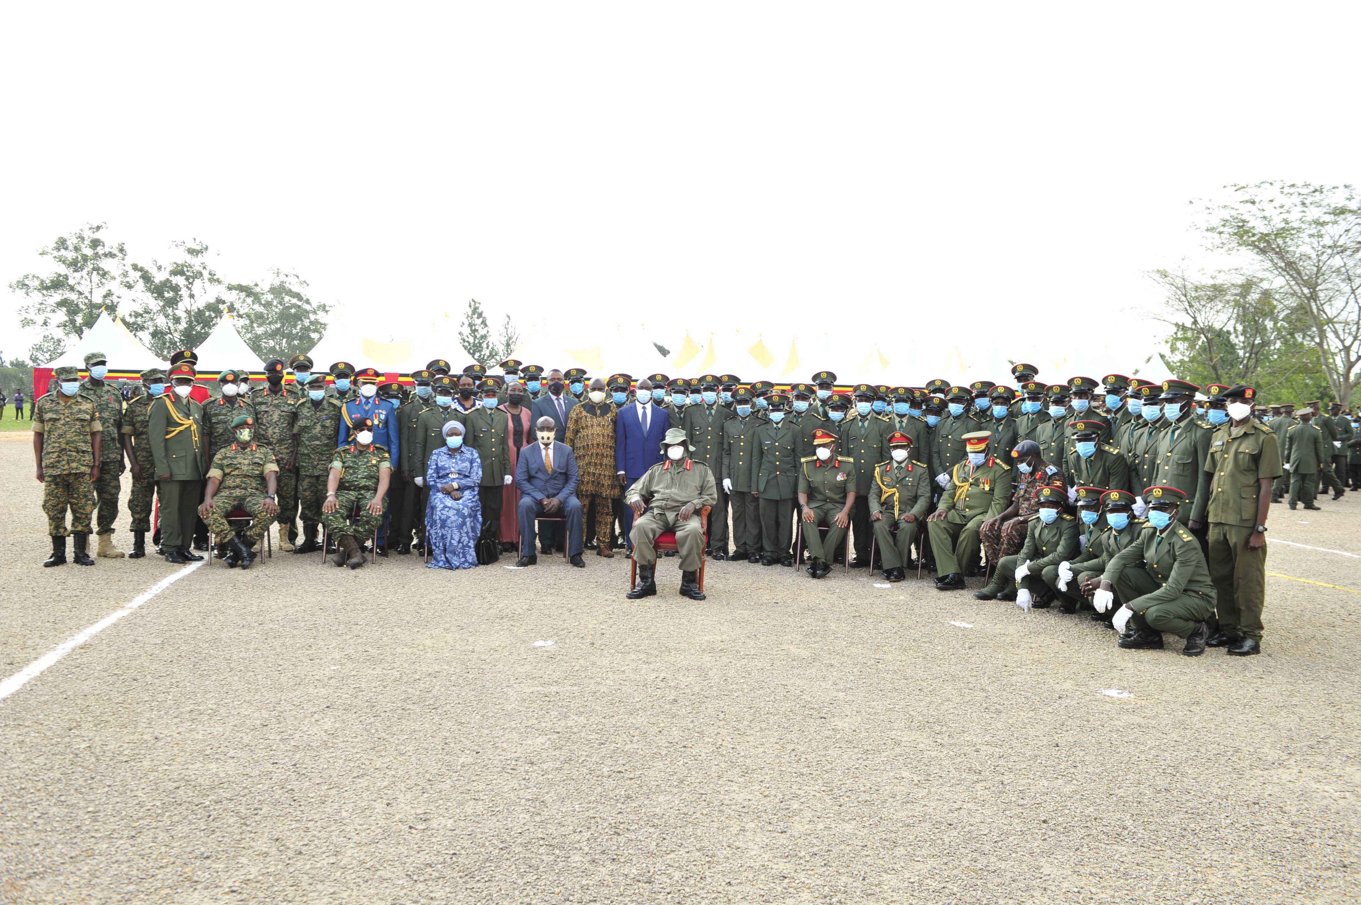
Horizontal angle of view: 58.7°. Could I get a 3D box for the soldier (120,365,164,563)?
[{"bbox_3d":[-4.906,0.100,11.113,0.480,1.730,0.350,0,3,-34],"label":"soldier"}]

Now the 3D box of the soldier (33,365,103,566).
[{"bbox_3d":[-5.424,0.105,10.700,0.600,1.740,0.360,1,2,-20],"label":"soldier"}]

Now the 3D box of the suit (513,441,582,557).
[{"bbox_3d":[-1.262,0.447,11.620,0.640,1.080,0.700,1,2,-7],"label":"suit"}]

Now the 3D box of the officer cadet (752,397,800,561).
[{"bbox_3d":[0.949,0.252,11.745,0.480,1.670,0.330,2,2,4],"label":"officer cadet"}]

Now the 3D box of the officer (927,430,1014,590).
[{"bbox_3d":[2.625,0.488,10.851,0.700,1.360,0.860,3,3,27],"label":"officer"}]

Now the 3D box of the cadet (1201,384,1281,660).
[{"bbox_3d":[3.733,0.428,8.062,0.300,1.756,0.470,0,3,-38],"label":"cadet"}]

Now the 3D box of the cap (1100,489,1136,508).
[{"bbox_3d":[3.242,0.346,8.950,0.265,0.140,0.280,3,3,32],"label":"cap"}]

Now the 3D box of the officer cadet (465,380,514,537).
[{"bbox_3d":[-1.918,0.139,12.150,0.520,1.740,0.330,1,2,-9],"label":"officer cadet"}]

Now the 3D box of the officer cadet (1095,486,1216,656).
[{"bbox_3d":[3.179,0.760,8.080,0.700,1.070,0.600,0,3,-36],"label":"officer cadet"}]

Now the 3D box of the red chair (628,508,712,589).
[{"bbox_3d":[-0.081,0.629,10.250,0.660,1.000,0.660,2,2,8],"label":"red chair"}]

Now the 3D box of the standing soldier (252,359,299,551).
[{"bbox_3d":[-3.902,0.047,11.661,0.490,1.840,0.340,1,3,-16],"label":"standing soldier"}]

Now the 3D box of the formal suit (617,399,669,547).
[{"bbox_3d":[-0.349,0.236,11.815,0.540,1.470,0.320,1,2,-2],"label":"formal suit"}]

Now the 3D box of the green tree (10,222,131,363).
[{"bbox_3d":[-40.235,-8.666,79.768,7.600,12.805,7.400,0,2,-27],"label":"green tree"}]

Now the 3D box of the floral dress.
[{"bbox_3d":[-2.142,0.492,11.408,0.520,1.128,0.700,1,2,-3],"label":"floral dress"}]

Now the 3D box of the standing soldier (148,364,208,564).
[{"bbox_3d":[-4.581,0.088,11.050,0.380,1.790,0.540,3,3,40],"label":"standing soldier"}]

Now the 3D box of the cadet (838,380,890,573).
[{"bbox_3d":[1.814,0.225,11.954,0.510,1.795,0.320,2,2,7],"label":"cadet"}]

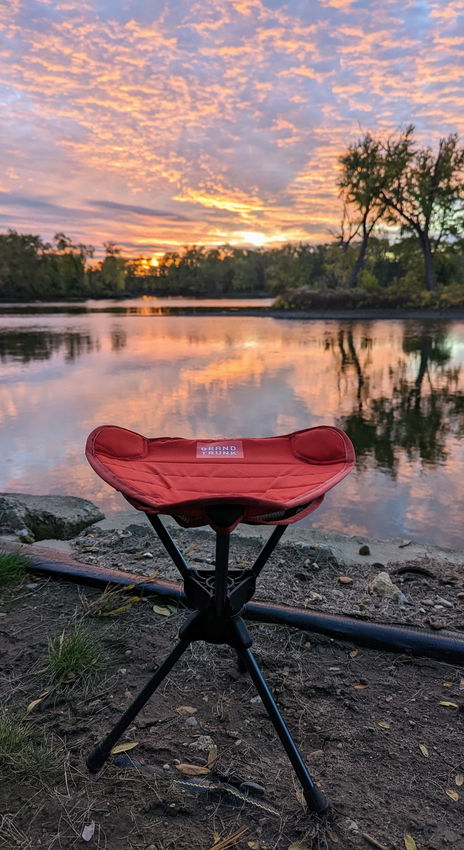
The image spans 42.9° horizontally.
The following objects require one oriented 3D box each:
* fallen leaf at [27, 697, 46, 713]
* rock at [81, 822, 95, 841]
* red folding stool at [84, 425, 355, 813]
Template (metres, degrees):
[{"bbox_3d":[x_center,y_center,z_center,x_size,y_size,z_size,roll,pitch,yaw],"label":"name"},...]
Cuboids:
[{"bbox_3d":[-0.327,0.468,0.988,0.013,0.008,0.036,7,15,29],"label":"fallen leaf"},{"bbox_3d":[-0.185,0.523,0.760,0.013,0.009,0.022,4,13,17],"label":"rock"},{"bbox_3d":[-0.014,0.257,0.845,0.415,0.483,0.398,0,13,0],"label":"red folding stool"}]

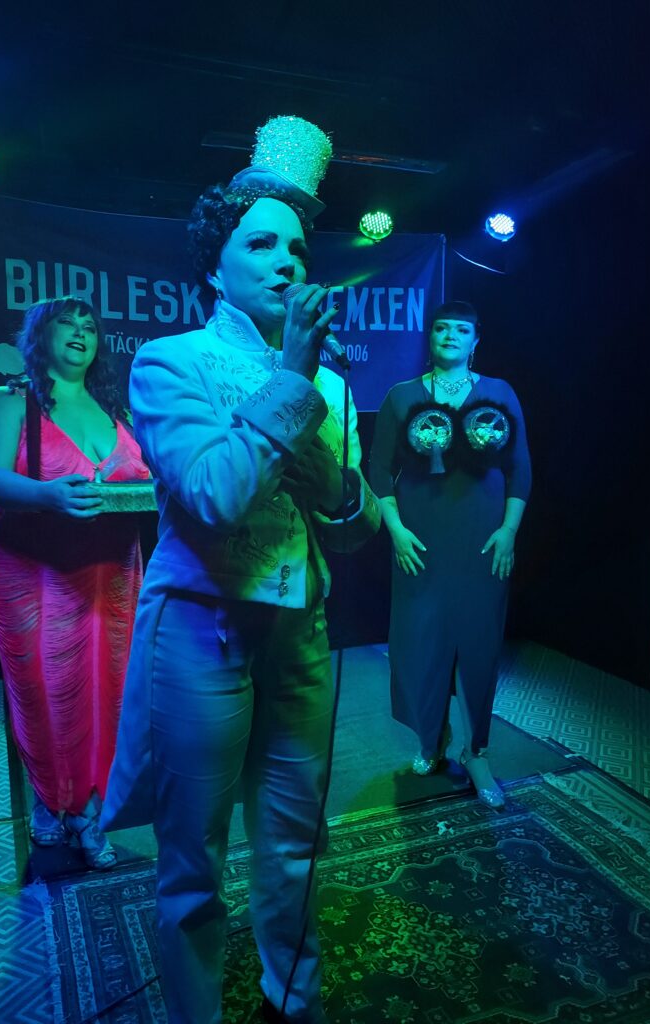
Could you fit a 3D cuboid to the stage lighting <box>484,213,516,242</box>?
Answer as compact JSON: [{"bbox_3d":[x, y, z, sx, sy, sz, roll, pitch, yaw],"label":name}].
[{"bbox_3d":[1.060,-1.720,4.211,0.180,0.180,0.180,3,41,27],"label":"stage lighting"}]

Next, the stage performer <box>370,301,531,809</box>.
[{"bbox_3d":[0.466,0.131,2.567,0.600,1.740,0.460,1,6,2],"label":"stage performer"}]

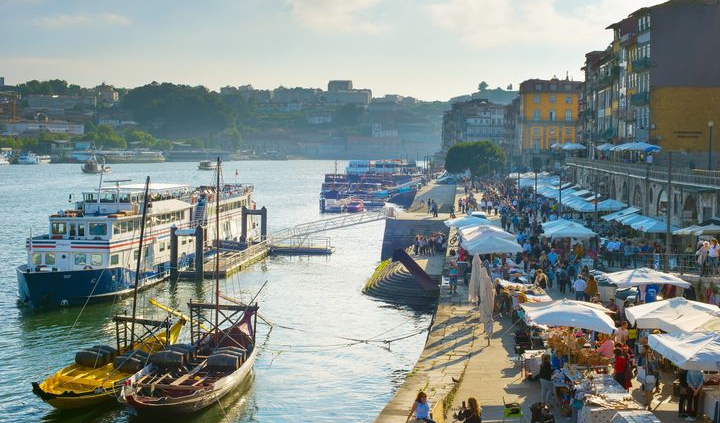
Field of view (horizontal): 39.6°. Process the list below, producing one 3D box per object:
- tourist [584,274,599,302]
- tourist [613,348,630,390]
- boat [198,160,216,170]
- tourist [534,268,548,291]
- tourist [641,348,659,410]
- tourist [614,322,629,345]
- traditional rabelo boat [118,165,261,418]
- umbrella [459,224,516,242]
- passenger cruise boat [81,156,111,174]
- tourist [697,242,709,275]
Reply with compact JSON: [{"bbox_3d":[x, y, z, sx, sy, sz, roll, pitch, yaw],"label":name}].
[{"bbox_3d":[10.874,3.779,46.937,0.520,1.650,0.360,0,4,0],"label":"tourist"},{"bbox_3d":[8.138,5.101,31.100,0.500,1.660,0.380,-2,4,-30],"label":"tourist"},{"bbox_3d":[-84.305,-25.710,552.432,4.500,5.200,13.000,-4,5,-45],"label":"boat"},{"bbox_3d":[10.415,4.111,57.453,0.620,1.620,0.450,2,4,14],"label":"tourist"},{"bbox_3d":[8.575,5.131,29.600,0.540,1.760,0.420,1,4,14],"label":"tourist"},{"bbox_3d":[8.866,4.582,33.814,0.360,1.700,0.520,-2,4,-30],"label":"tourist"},{"bbox_3d":[-8.362,3.109,49.300,4.200,11.300,13.400,1,4,18],"label":"traditional rabelo boat"},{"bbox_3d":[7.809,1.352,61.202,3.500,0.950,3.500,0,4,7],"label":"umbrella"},{"bbox_3d":[-95.107,-16.752,360.000,4.200,6.200,12.000,4,5,37],"label":"passenger cruise boat"},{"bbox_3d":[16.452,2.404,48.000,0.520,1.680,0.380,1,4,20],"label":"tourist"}]

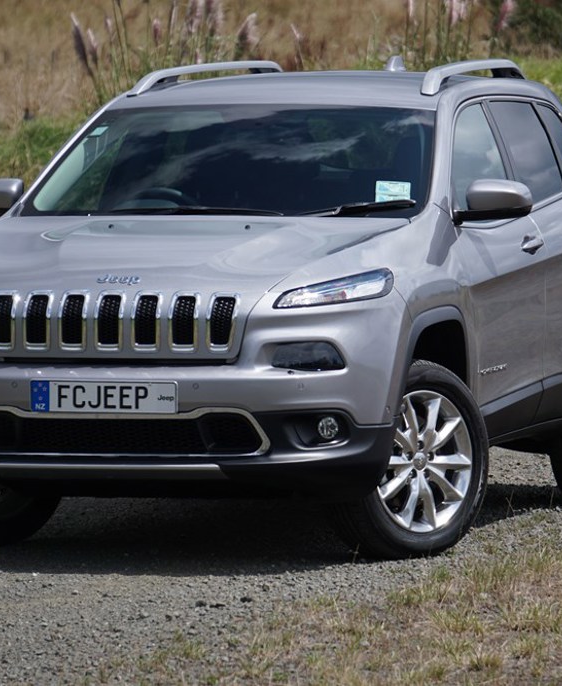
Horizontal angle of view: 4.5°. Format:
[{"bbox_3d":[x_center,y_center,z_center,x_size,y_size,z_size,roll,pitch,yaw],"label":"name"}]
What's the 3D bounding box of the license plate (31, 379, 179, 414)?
[{"bbox_3d":[-0.598,0.186,24.204,0.522,0.115,0.020,0,3,17],"label":"license plate"}]

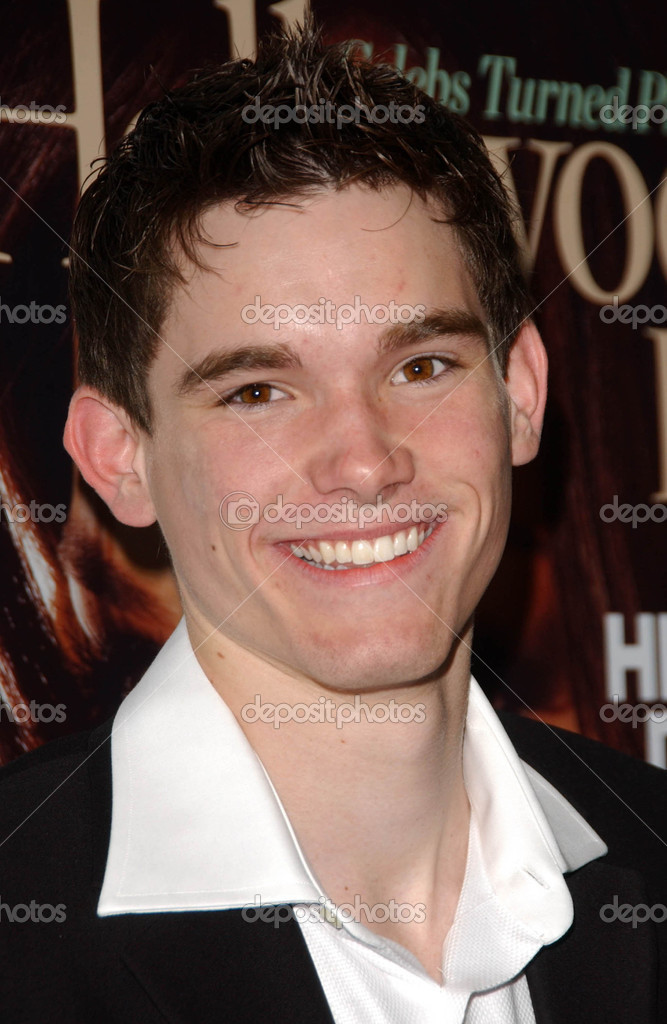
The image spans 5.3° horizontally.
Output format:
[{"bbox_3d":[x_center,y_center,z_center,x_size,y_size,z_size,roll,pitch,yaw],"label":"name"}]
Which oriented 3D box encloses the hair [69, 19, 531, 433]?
[{"bbox_3d":[-0.017,-0.105,2.850,0.178,0.175,0.205,-8,0,-12],"label":"hair"}]

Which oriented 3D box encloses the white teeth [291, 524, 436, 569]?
[{"bbox_3d":[0.012,0.013,2.765,0.056,0.015,0.024,-8,0,-12],"label":"white teeth"}]

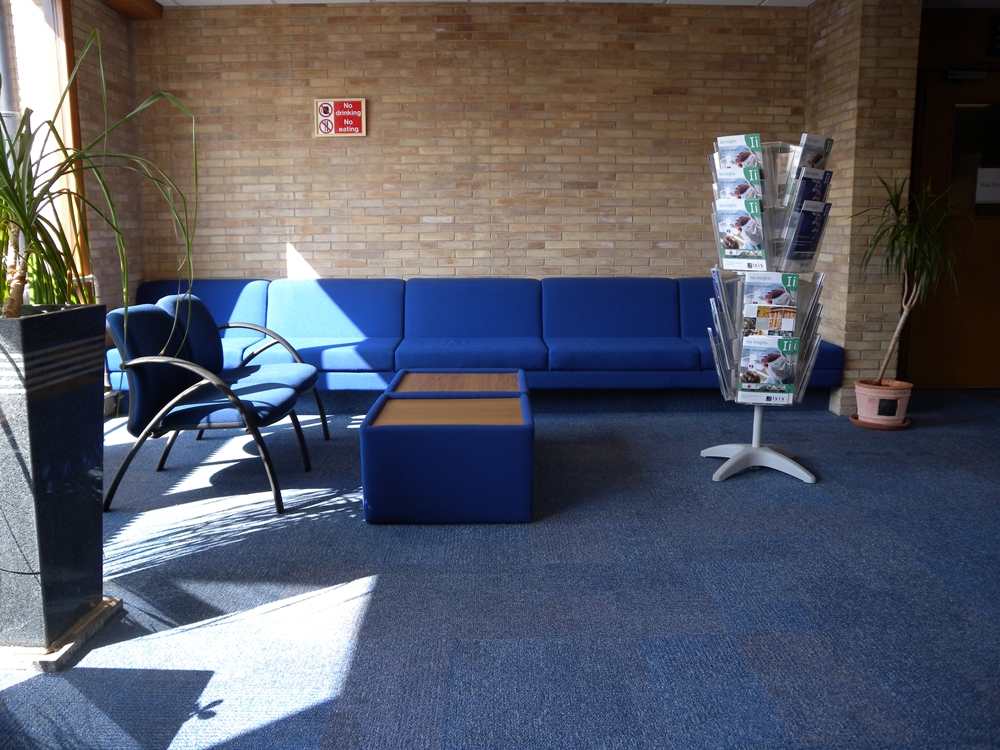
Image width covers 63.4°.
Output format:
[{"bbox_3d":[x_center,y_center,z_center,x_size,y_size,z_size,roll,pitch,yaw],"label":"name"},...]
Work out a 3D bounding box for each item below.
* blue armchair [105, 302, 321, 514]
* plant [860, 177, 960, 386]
[{"bbox_3d":[-1.186,0.049,3.537,0.713,0.770,1.166,0,10,-1],"label":"blue armchair"},{"bbox_3d":[2.231,-0.495,4.462,0.553,1.176,0.533,0,10,0],"label":"plant"}]

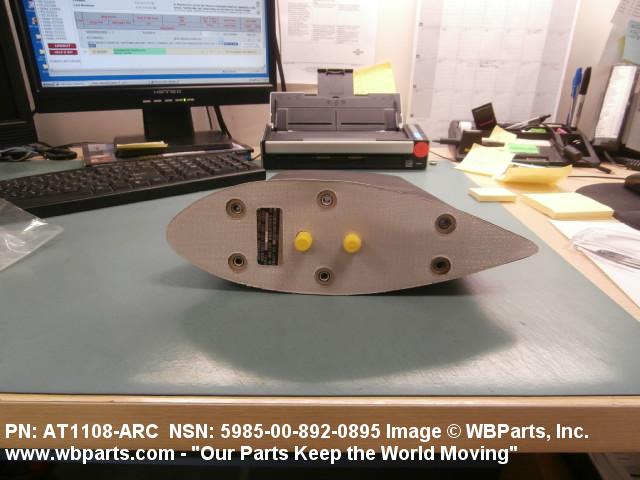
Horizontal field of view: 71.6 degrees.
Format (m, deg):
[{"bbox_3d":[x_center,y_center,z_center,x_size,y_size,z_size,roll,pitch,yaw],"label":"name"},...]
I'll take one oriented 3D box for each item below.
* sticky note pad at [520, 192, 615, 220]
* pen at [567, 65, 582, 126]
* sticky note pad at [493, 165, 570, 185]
[{"bbox_3d":[0.318,-0.044,0.575,0.076,0.009,0.076,-2,23,-5],"label":"sticky note pad"},{"bbox_3d":[0.479,-0.248,0.840,0.011,0.145,0.011,0,17,0],"label":"pen"},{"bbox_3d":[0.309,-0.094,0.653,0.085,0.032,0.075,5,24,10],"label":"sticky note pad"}]

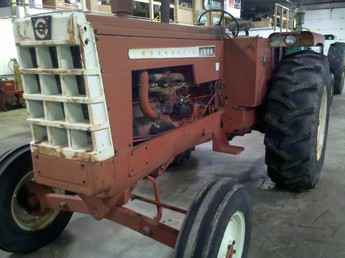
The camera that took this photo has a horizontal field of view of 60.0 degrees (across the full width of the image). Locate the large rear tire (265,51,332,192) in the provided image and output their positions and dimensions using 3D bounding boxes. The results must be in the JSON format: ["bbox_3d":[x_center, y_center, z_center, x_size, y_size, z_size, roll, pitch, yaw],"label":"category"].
[{"bbox_3d":[1.552,-0.087,3.567,0.465,1.630,1.630,8,17,32],"label":"large rear tire"}]

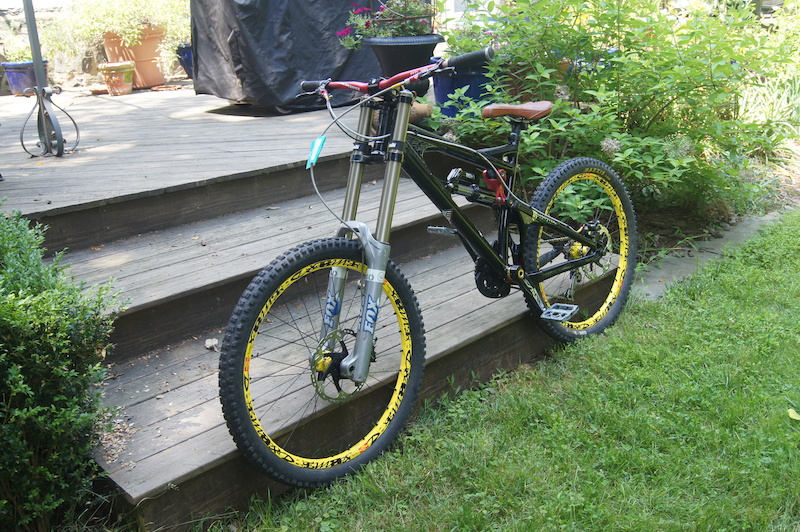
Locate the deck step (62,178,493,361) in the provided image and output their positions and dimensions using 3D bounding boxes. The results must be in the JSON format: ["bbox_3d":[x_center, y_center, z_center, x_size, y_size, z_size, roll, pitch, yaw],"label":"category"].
[{"bbox_3d":[-0.548,-0.057,3.074,2.100,0.183,0.735,-19,26,-41],"label":"deck step"}]

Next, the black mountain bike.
[{"bbox_3d":[0.214,-0.093,2.315,1.850,1.100,0.770,-20,17,-38],"label":"black mountain bike"}]

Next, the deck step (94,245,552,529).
[{"bbox_3d":[-0.076,0.285,2.646,2.150,0.200,0.690,-19,26,-41],"label":"deck step"}]

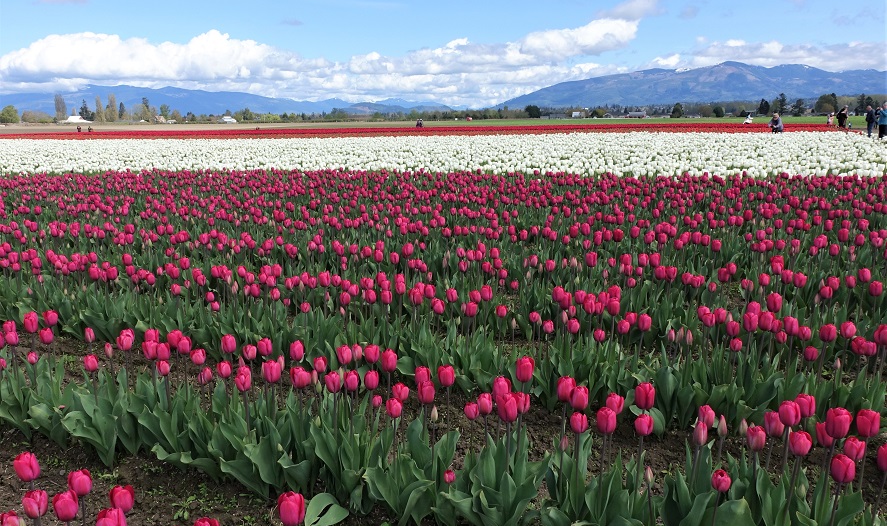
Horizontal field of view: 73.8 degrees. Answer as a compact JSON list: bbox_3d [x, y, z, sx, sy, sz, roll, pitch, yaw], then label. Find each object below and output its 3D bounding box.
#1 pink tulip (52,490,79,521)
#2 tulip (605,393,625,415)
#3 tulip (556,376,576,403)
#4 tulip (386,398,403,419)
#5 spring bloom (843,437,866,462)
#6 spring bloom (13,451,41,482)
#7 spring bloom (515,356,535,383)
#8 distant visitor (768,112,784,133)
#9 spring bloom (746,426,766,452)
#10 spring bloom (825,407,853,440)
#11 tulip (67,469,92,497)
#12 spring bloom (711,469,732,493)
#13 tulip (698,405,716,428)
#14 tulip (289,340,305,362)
[{"bbox_3d":[-0.880,0.567,1.377,0.050,0.076,0.050,-10,17,-35],"label":"pink tulip"},{"bbox_3d":[0.524,0.429,1.801,0.053,0.067,0.053,4,15,17],"label":"tulip"},{"bbox_3d":[0.374,0.382,1.785,0.055,0.079,0.055,2,14,12],"label":"tulip"},{"bbox_3d":[-0.145,0.431,1.751,0.044,0.059,0.044,0,14,0],"label":"tulip"},{"bbox_3d":[0.996,0.452,1.432,0.047,0.057,0.047,0,14,0],"label":"spring bloom"},{"bbox_3d":[-0.979,0.480,1.391,0.063,0.071,0.063,-11,18,-37],"label":"spring bloom"},{"bbox_3d":[0.239,0.312,1.732,0.053,0.076,0.053,0,14,0],"label":"spring bloom"},{"bbox_3d":[14.660,-5.939,26.165,0.620,1.380,0.620,10,17,36],"label":"distant visitor"},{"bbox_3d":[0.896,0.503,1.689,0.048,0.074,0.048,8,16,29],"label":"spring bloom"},{"bbox_3d":[0.986,0.400,1.471,0.058,0.080,0.058,0,14,0],"label":"spring bloom"},{"bbox_3d":[-0.763,0.462,1.240,0.046,0.054,0.046,0,14,0],"label":"tulip"},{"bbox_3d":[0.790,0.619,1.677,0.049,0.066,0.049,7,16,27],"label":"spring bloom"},{"bbox_3d":[0.692,0.402,1.546,0.040,0.061,0.040,0,14,0],"label":"tulip"},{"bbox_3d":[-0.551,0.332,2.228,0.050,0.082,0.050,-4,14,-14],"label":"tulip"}]

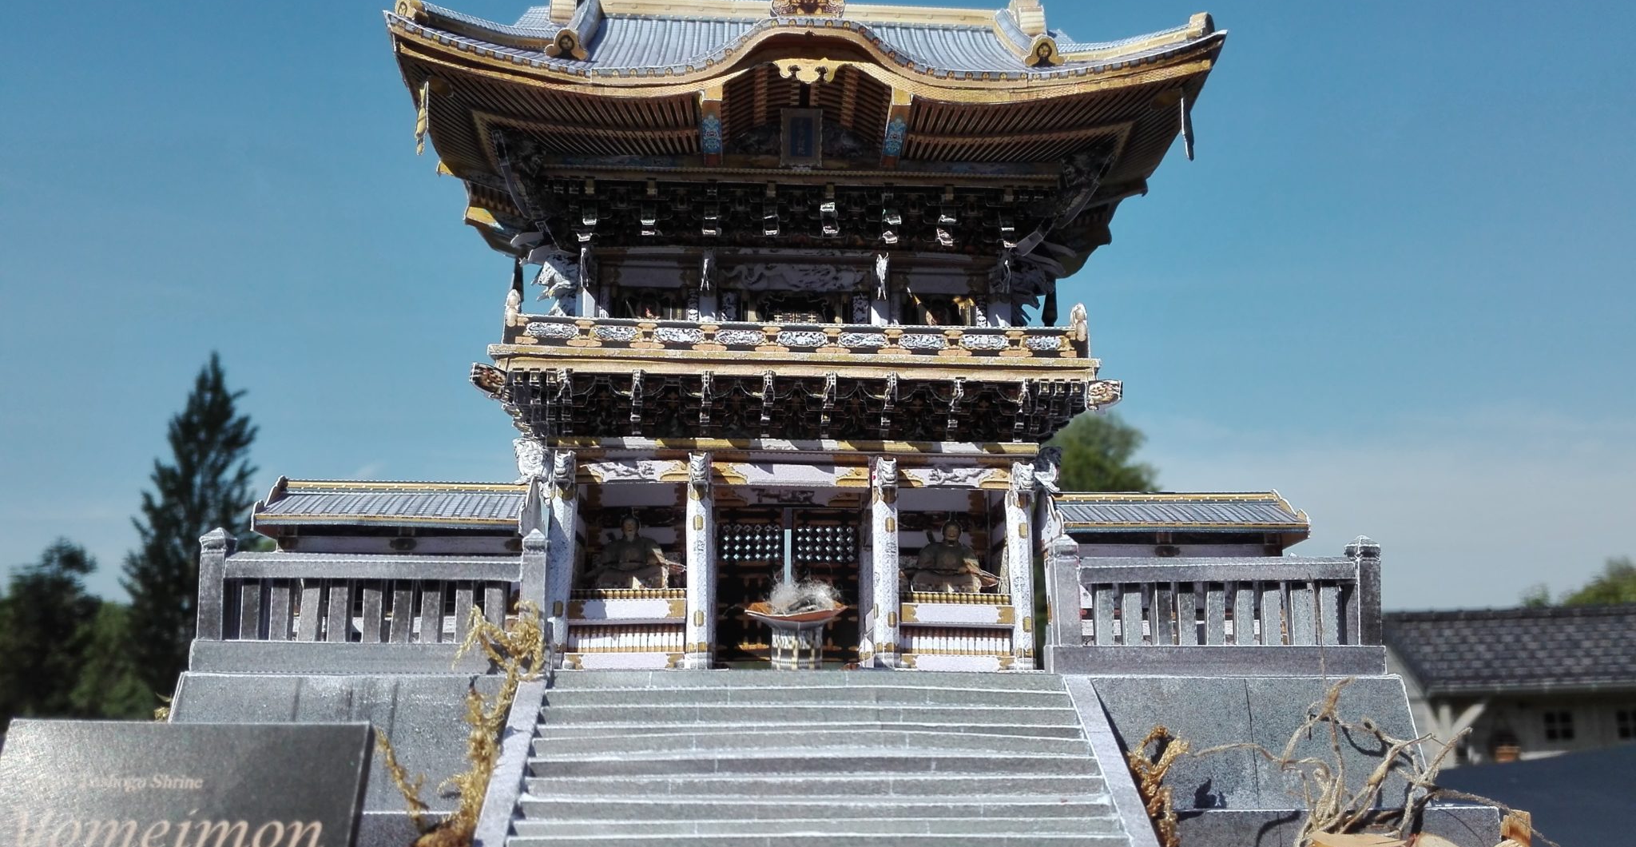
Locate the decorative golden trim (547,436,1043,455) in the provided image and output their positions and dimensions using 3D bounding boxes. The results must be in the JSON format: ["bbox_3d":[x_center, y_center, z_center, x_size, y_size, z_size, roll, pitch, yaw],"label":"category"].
[{"bbox_3d":[-0.007,0.008,0.404,0.170,0.004,0.006,1,-11,-4],"label":"decorative golden trim"}]

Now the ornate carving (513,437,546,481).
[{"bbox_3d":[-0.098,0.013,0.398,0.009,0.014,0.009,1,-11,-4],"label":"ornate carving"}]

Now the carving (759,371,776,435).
[{"bbox_3d":[-0.016,-0.006,0.358,0.004,0.017,0.014,1,-12,-5],"label":"carving"}]

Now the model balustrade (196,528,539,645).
[{"bbox_3d":[-0.128,0.047,0.339,0.093,0.032,0.009,1,-11,-4],"label":"model balustrade"}]

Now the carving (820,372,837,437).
[{"bbox_3d":[0.003,-0.006,0.359,0.004,0.018,0.014,1,-12,-5],"label":"carving"}]

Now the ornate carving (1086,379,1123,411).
[{"bbox_3d":[0.097,-0.010,0.398,0.010,0.009,0.006,1,-11,-4],"label":"ornate carving"}]

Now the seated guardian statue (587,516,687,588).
[{"bbox_3d":[-0.065,0.046,0.419,0.033,0.025,0.014,1,-11,-4],"label":"seated guardian statue"}]

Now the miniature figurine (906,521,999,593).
[{"bbox_3d":[0.043,0.043,0.371,0.028,0.022,0.011,1,-12,-5],"label":"miniature figurine"}]

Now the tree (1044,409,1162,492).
[{"bbox_3d":[5.609,3.300,25.000,4.500,7.500,4.500,1,-11,-4],"label":"tree"}]

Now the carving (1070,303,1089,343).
[{"bbox_3d":[0.081,-0.031,0.365,0.005,0.013,0.005,1,-12,-5],"label":"carving"}]

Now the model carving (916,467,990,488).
[{"bbox_3d":[0.048,0.019,0.413,0.025,0.007,0.003,1,-11,-4],"label":"model carving"}]

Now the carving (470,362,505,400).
[{"bbox_3d":[-0.096,-0.012,0.339,0.003,0.009,0.011,-10,-15,38],"label":"carving"}]

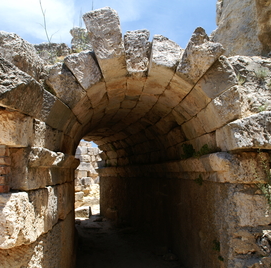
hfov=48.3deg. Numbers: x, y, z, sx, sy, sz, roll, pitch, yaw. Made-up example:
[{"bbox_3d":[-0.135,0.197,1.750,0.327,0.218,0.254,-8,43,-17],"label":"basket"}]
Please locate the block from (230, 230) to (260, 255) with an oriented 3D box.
[{"bbox_3d":[1.179,1.210,3.376,0.330,0.250,0.320,0,-7,-4],"label":"block"}]

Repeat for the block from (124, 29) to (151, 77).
[{"bbox_3d":[-0.002,-0.976,3.884,0.318,0.553,0.473,5,-8,-3],"label":"block"}]

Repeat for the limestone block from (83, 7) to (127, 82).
[{"bbox_3d":[-0.341,-1.006,3.437,0.348,0.540,0.609,-12,-6,-5],"label":"limestone block"}]

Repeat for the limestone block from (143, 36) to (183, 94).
[{"bbox_3d":[0.310,-0.806,3.765,0.320,0.420,1.050,7,-8,-3],"label":"limestone block"}]

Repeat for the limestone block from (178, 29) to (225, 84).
[{"bbox_3d":[0.671,-0.802,3.517,0.370,0.549,0.525,36,-8,1],"label":"limestone block"}]

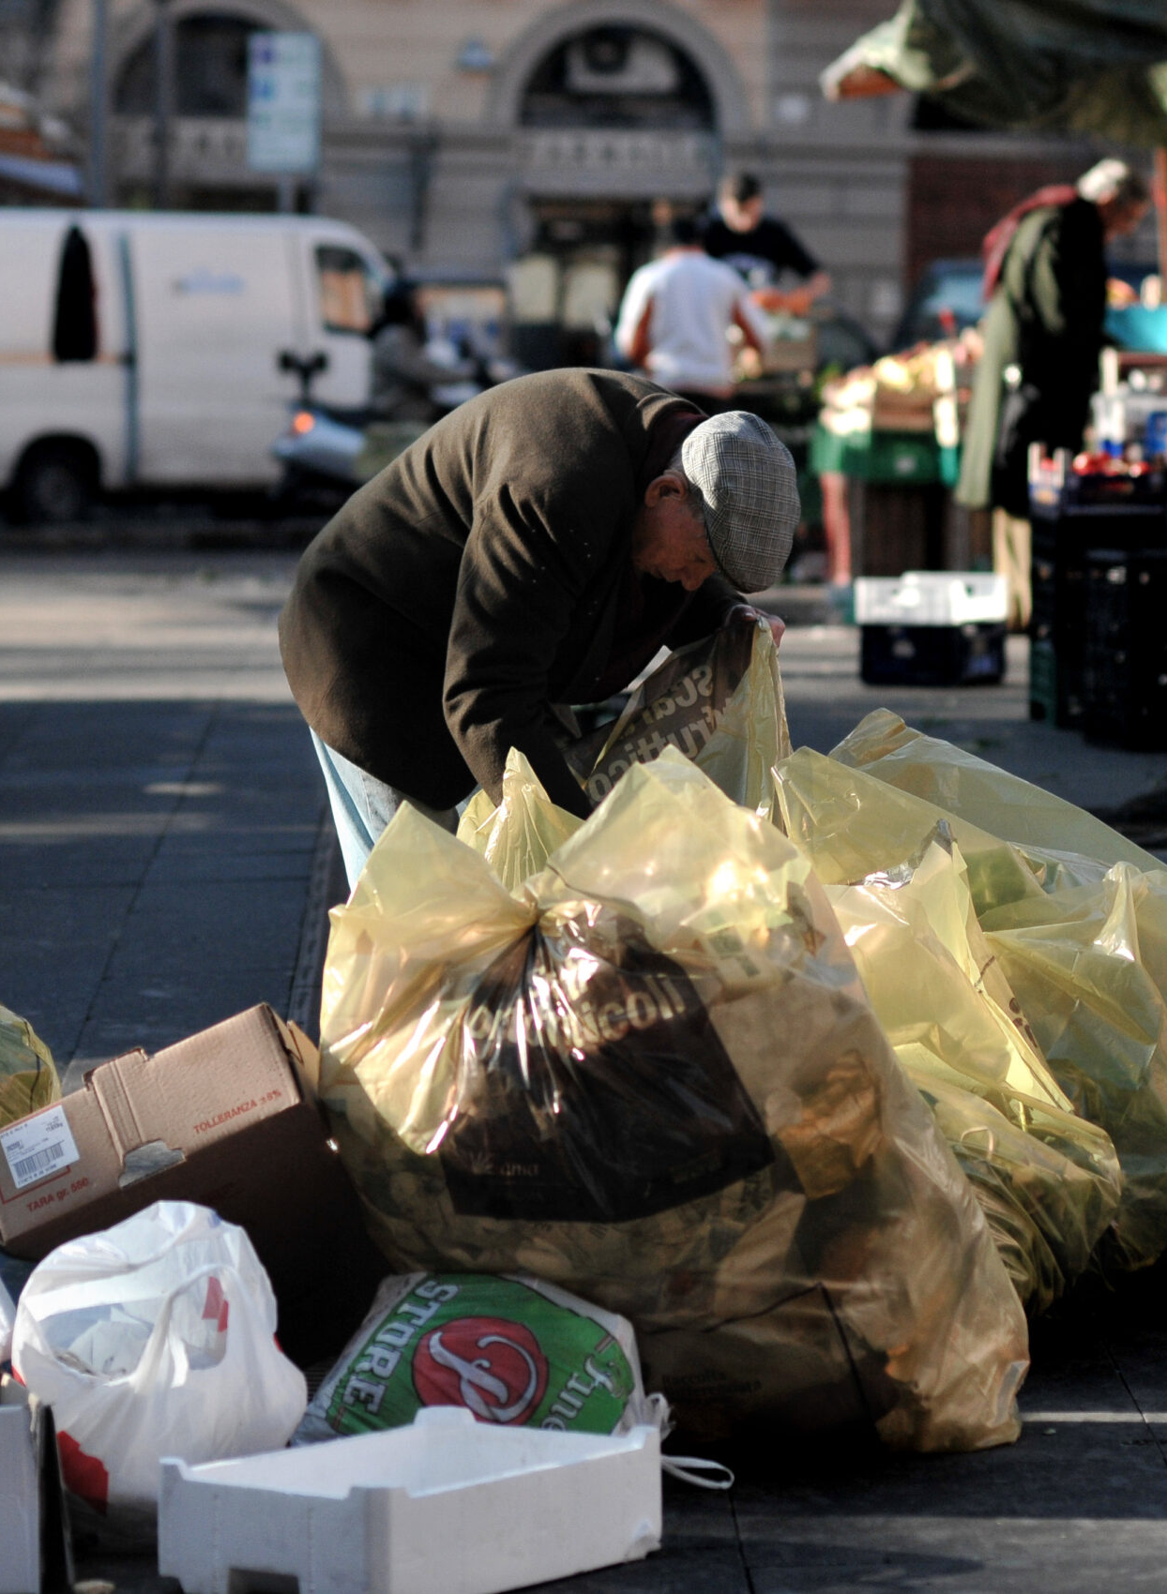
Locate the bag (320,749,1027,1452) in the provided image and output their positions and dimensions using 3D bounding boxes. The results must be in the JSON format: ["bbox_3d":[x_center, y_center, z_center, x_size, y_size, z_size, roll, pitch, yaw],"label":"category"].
[{"bbox_3d":[0.110,0.346,10.171,0.810,0.770,0.680,0,4,3],"label":"bag"}]

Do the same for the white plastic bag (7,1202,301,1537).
[{"bbox_3d":[-0.472,0.616,9.387,0.305,0.350,0.290,0,4,3],"label":"white plastic bag"}]

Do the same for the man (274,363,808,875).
[{"bbox_3d":[-0.053,0.048,11.053,0.620,1.230,0.540,1,4,10],"label":"man"}]

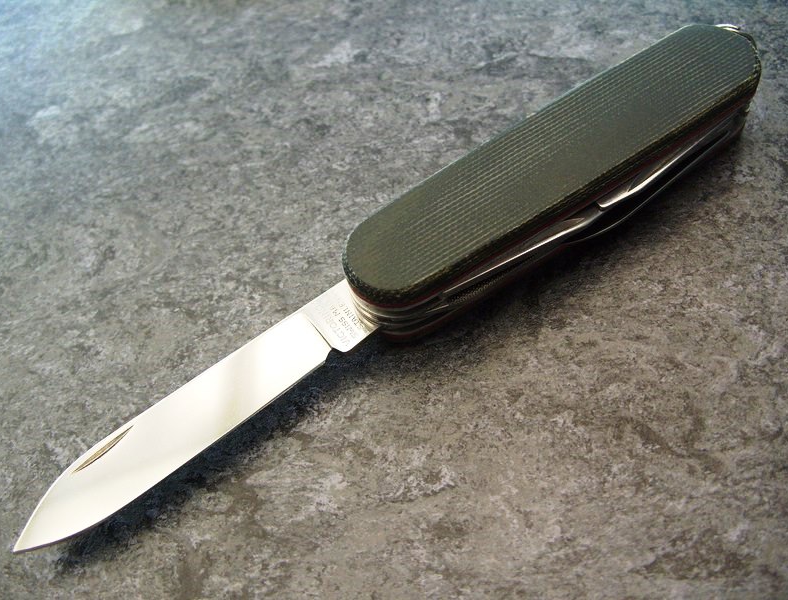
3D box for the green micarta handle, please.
[{"bbox_3d":[0.030,-0.027,0.148,0.090,0.004,0.023,-32,49,-11],"label":"green micarta handle"}]

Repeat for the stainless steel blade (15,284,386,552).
[{"bbox_3d":[-0.033,0.020,0.138,0.070,0.002,0.015,-34,50,-13],"label":"stainless steel blade"}]

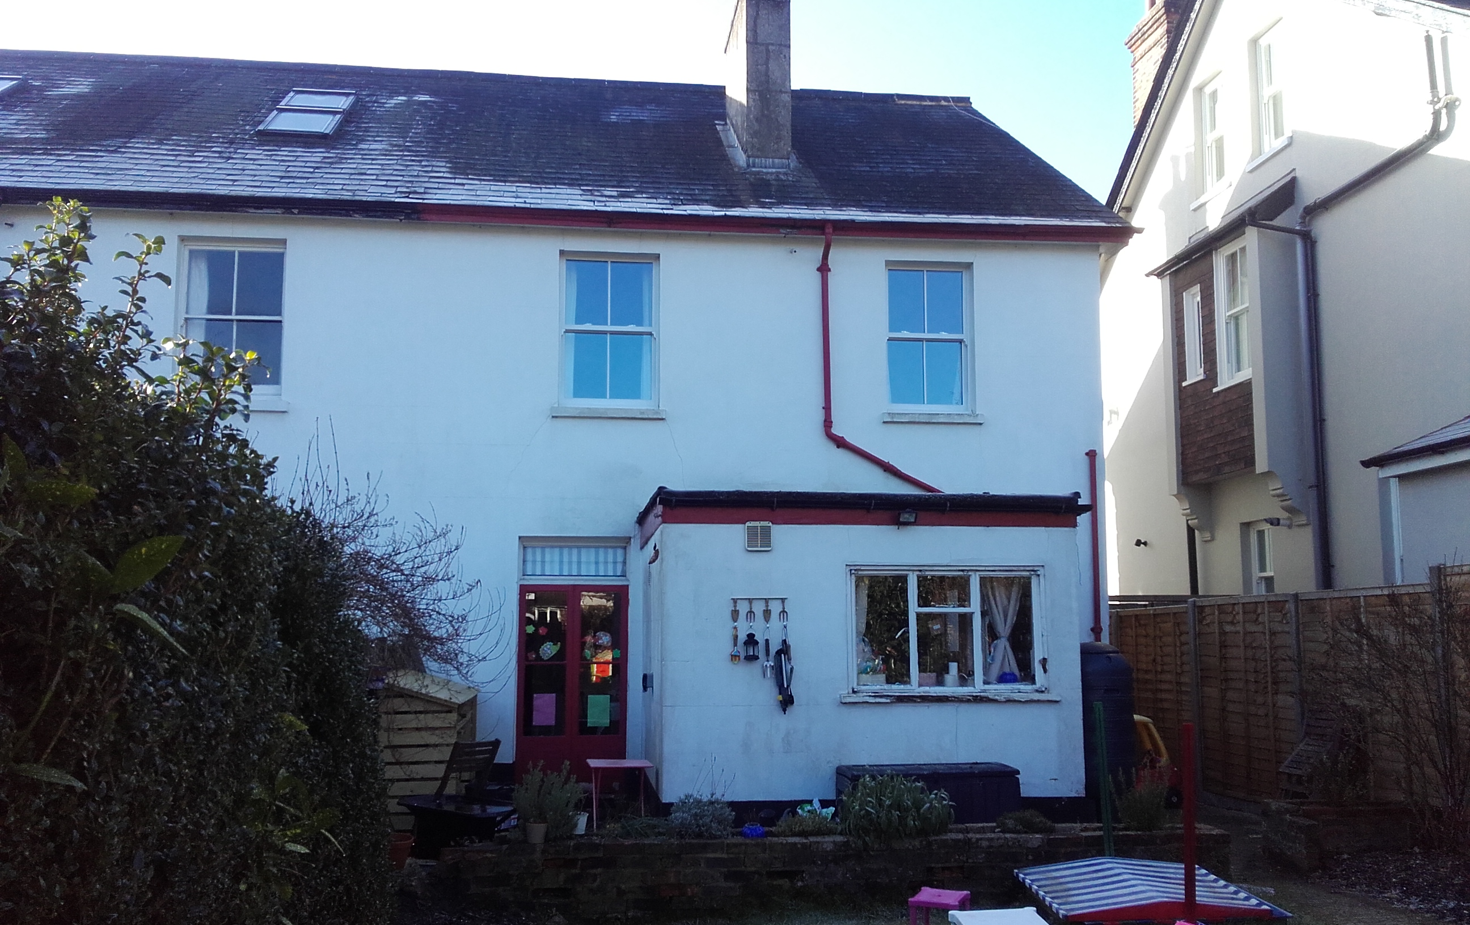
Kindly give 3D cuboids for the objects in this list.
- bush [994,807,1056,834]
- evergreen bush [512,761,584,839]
[{"bbox_3d":[1.727,2.134,7.840,0.381,0.153,0.330,1,-7,-6],"label":"bush"},{"bbox_3d":[-1.067,1.925,7.506,0.409,0.442,0.400,1,-7,-6],"label":"evergreen bush"}]

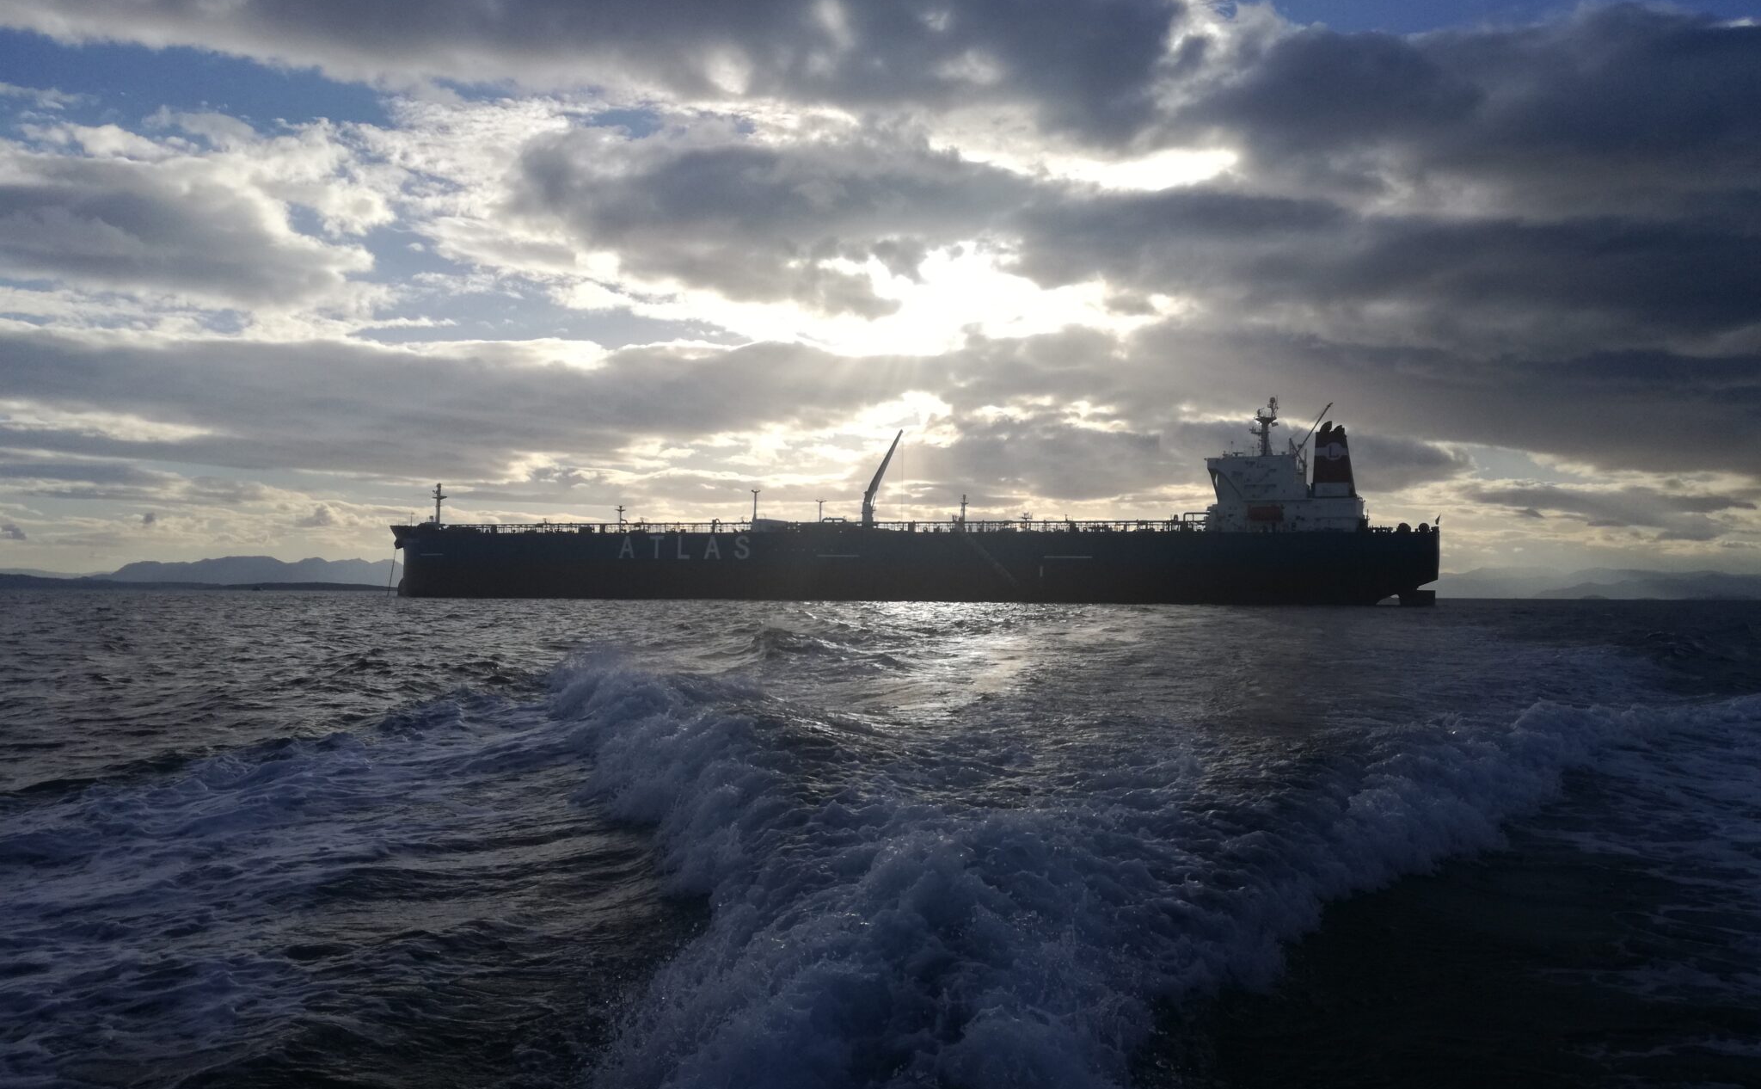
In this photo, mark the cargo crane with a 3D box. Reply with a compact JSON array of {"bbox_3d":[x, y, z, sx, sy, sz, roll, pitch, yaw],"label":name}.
[{"bbox_3d":[0.607,-14.196,303.178,9.800,22.000,2.900,0,-2,19],"label":"cargo crane"}]

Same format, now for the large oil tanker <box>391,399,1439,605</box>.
[{"bbox_3d":[-7.745,-6.992,306.136,245.000,43.254,43.000,0,-2,19],"label":"large oil tanker"}]

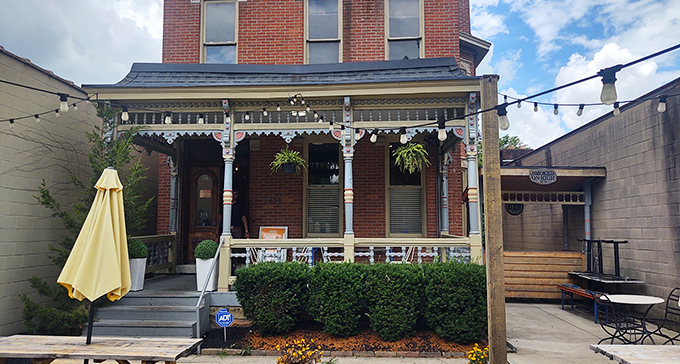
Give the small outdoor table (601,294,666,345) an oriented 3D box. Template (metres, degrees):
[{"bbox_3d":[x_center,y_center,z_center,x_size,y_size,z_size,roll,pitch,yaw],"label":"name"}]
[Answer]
[{"bbox_3d":[4.125,2.021,7.447,0.900,0.730,0.900,0,-5,4],"label":"small outdoor table"}]

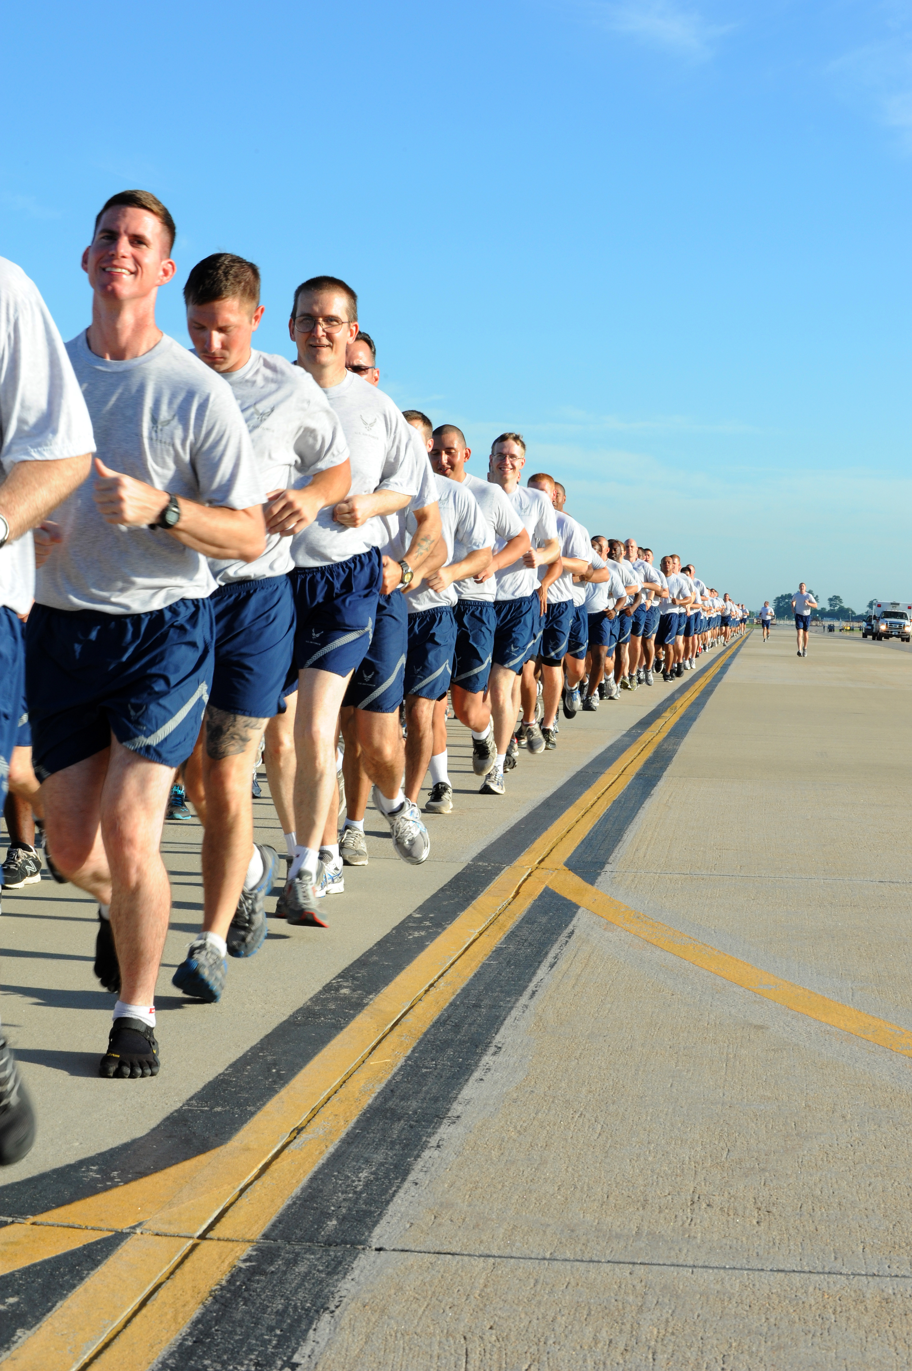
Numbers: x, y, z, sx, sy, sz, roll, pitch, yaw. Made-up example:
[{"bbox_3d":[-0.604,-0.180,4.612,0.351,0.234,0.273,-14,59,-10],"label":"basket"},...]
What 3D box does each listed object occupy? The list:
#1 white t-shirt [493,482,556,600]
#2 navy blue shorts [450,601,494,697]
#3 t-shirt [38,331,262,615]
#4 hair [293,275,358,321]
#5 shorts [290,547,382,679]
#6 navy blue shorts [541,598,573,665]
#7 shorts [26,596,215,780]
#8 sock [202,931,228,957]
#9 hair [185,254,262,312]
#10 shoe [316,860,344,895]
[{"bbox_3d":[0.251,-0.722,13.450,0.510,0.580,0.310,2,2,8],"label":"white t-shirt"},{"bbox_3d":[0.007,-0.176,12.350,0.370,0.420,0.310,2,2,6],"label":"navy blue shorts"},{"bbox_3d":[-0.648,-0.417,5.230,0.510,0.560,0.310,2,2,12],"label":"t-shirt"},{"bbox_3d":[-0.341,-0.989,6.900,0.170,0.155,0.200,1,2,1],"label":"hair"},{"bbox_3d":[-0.378,-0.182,7.150,0.370,0.380,0.310,2,2,6],"label":"shorts"},{"bbox_3d":[0.571,-0.338,17.000,0.370,0.410,0.300,2,2,6],"label":"navy blue shorts"},{"bbox_3d":[-0.661,0.001,5.250,0.380,0.380,0.310,2,2,6],"label":"shorts"},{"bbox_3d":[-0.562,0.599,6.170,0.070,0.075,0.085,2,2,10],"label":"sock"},{"bbox_3d":[-0.525,-0.898,5.980,0.170,0.150,0.200,2,14,14],"label":"hair"},{"bbox_3d":[-0.430,0.603,8.400,0.100,0.130,0.285,2,2,16],"label":"shoe"}]

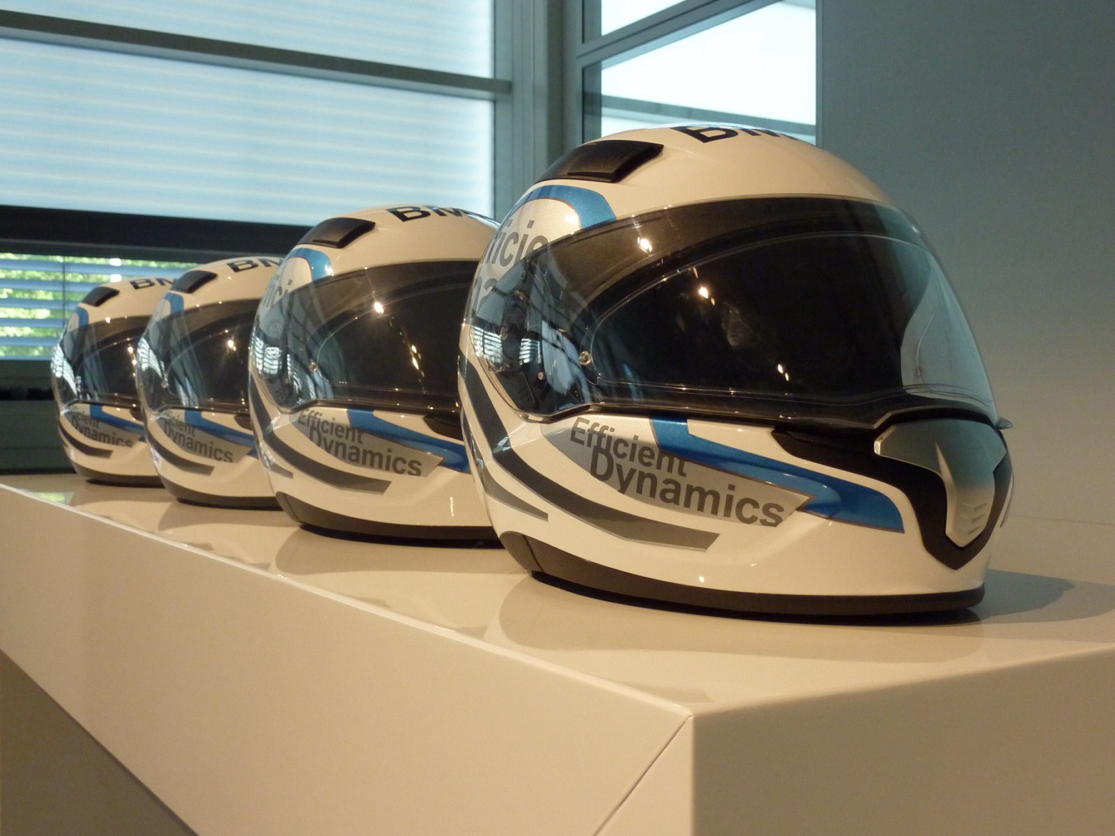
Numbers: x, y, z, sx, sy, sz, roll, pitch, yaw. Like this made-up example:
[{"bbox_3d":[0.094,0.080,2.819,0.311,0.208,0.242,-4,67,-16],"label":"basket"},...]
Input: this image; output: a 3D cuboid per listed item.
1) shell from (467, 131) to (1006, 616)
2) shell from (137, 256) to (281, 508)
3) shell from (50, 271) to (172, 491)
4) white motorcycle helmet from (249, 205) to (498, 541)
[{"bbox_3d":[0.091,-0.038,0.759,0.250,0.270,0.345,0,1,-41],"label":"shell"},{"bbox_3d":[-0.337,-0.048,1.451,0.250,0.270,0.345,0,1,-41],"label":"shell"},{"bbox_3d":[-0.531,-0.053,1.716,0.250,0.270,0.345,0,1,-41],"label":"shell"},{"bbox_3d":[-0.112,-0.043,1.090,0.250,0.270,0.345,0,1,-41],"label":"white motorcycle helmet"}]

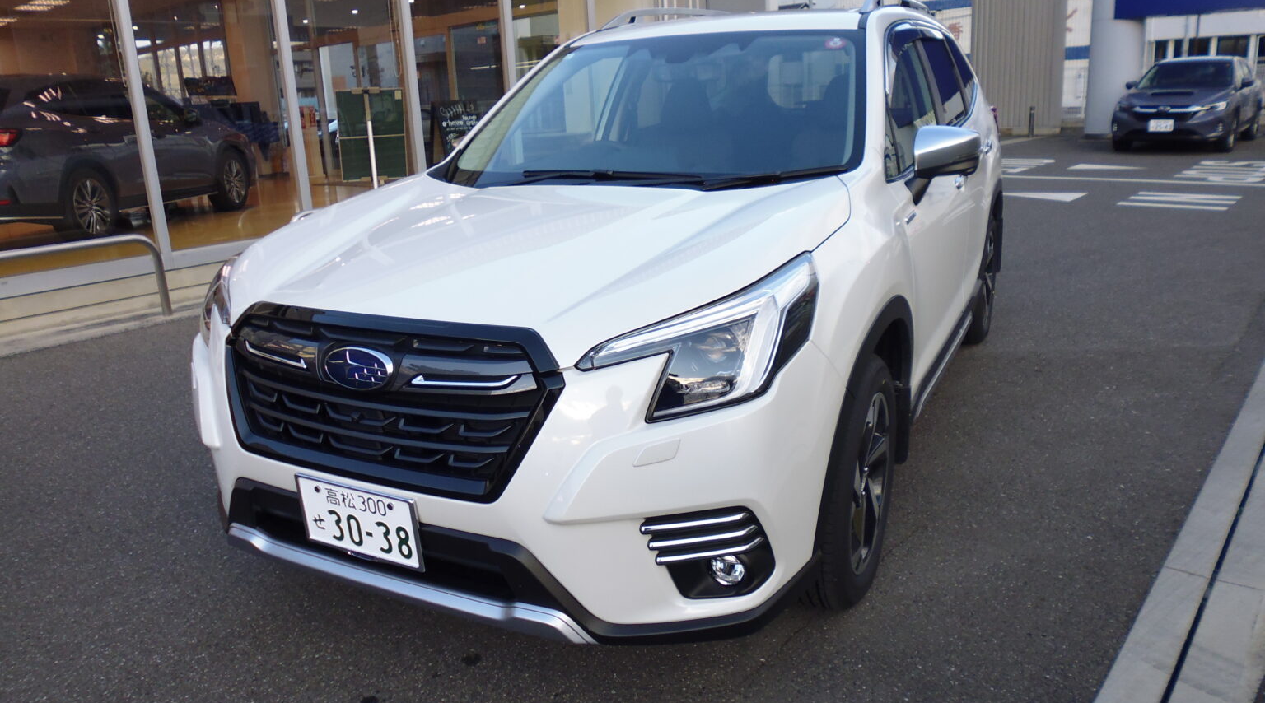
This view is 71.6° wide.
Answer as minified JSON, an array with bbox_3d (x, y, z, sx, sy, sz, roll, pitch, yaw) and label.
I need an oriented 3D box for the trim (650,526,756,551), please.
[{"bbox_3d":[0.144,0.370,1.754,0.233,0.016,0.026,-6,17,-12],"label":"trim"}]

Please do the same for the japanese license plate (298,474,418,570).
[{"bbox_3d":[-0.592,0.367,1.889,0.332,0.168,0.020,6,19,27],"label":"japanese license plate"}]

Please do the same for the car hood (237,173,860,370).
[{"bbox_3d":[-0.318,-0.280,2.290,1.580,0.285,1.080,6,19,27],"label":"car hood"}]

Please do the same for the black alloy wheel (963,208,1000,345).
[{"bbox_3d":[1.786,-0.397,4.683,0.230,0.700,0.700,6,19,27],"label":"black alloy wheel"}]

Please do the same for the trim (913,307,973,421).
[{"bbox_3d":[1.268,0.035,3.538,0.045,0.050,1.580,6,19,27],"label":"trim"}]

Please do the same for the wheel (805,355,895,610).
[{"bbox_3d":[0.536,0.335,2.365,0.225,0.705,0.704,6,19,27],"label":"wheel"}]

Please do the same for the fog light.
[{"bbox_3d":[0.197,0.449,1.802,0.077,0.077,0.050,3,18,19],"label":"fog light"}]

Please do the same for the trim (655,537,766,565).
[{"bbox_3d":[0.160,0.399,1.762,0.235,0.016,0.028,-7,17,-13],"label":"trim"}]

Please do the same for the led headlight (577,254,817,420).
[{"bbox_3d":[0.145,-0.045,1.793,0.355,0.260,0.480,6,19,27],"label":"led headlight"}]

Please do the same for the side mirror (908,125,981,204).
[{"bbox_3d":[0.953,-0.566,2.692,0.210,0.250,0.190,6,19,27],"label":"side mirror"}]

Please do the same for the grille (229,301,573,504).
[{"bbox_3d":[-0.574,0.093,1.914,0.970,0.355,0.140,6,19,27],"label":"grille"}]

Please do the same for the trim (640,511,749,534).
[{"bbox_3d":[0.129,0.339,1.744,0.229,0.016,0.028,-6,17,-12],"label":"trim"}]

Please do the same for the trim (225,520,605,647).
[{"bbox_3d":[-0.564,0.499,1.973,1.090,0.103,0.115,6,19,27],"label":"trim"}]

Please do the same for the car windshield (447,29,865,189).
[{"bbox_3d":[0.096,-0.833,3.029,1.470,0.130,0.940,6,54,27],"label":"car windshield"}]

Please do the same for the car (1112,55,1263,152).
[{"bbox_3d":[10.017,-4.472,15.668,1.800,1.500,4.750,12,22,39],"label":"car"}]

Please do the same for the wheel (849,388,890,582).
[{"bbox_3d":[0.538,0.339,2.365,0.200,0.490,0.490,6,19,27],"label":"wheel"}]

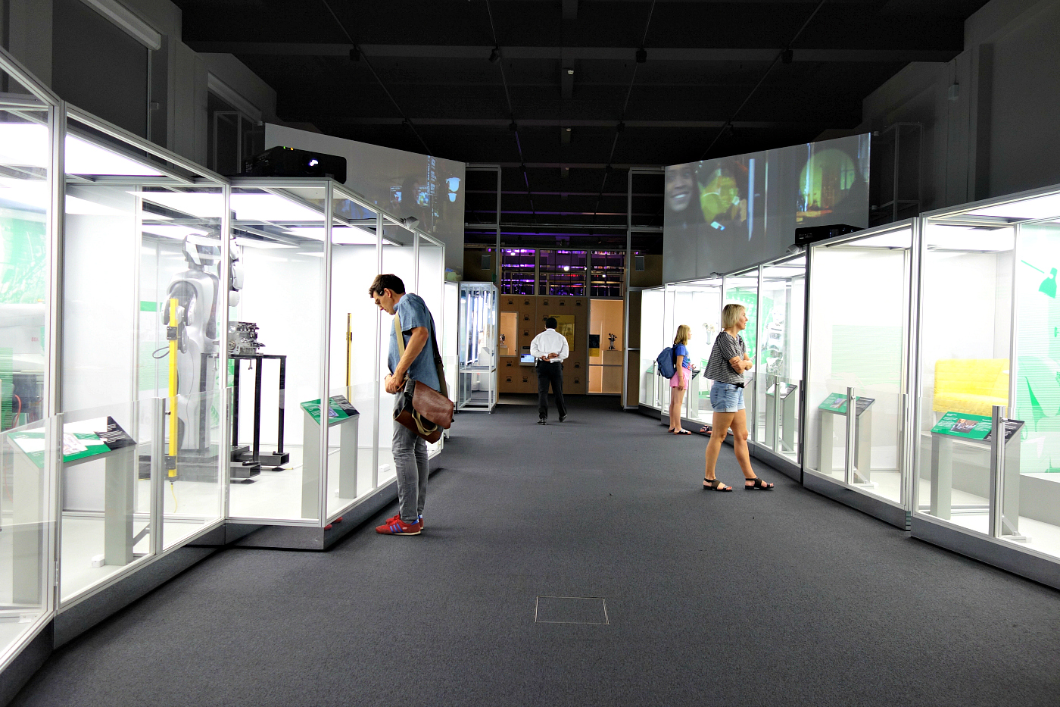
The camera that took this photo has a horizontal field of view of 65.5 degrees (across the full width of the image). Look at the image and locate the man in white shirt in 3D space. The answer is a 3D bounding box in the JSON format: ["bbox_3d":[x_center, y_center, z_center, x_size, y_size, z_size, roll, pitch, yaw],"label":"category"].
[{"bbox_3d":[0.341,0.266,13.555,0.630,1.740,0.450,1,1,2],"label":"man in white shirt"}]

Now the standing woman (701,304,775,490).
[{"bbox_3d":[1.905,0.404,7.554,0.600,1.690,0.500,2,1,12],"label":"standing woman"}]

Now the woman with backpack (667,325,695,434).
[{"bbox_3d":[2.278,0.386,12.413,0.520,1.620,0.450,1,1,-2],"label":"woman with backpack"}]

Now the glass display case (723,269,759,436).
[{"bbox_3d":[3.308,0.102,10.729,1.250,2.280,1.540,1,1,-4],"label":"glass display case"}]

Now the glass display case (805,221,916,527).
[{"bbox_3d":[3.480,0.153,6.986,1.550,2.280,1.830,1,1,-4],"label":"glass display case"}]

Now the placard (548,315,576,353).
[{"bbox_3d":[0.799,-0.503,20.500,0.645,0.890,0.030,1,1,2],"label":"placard"}]

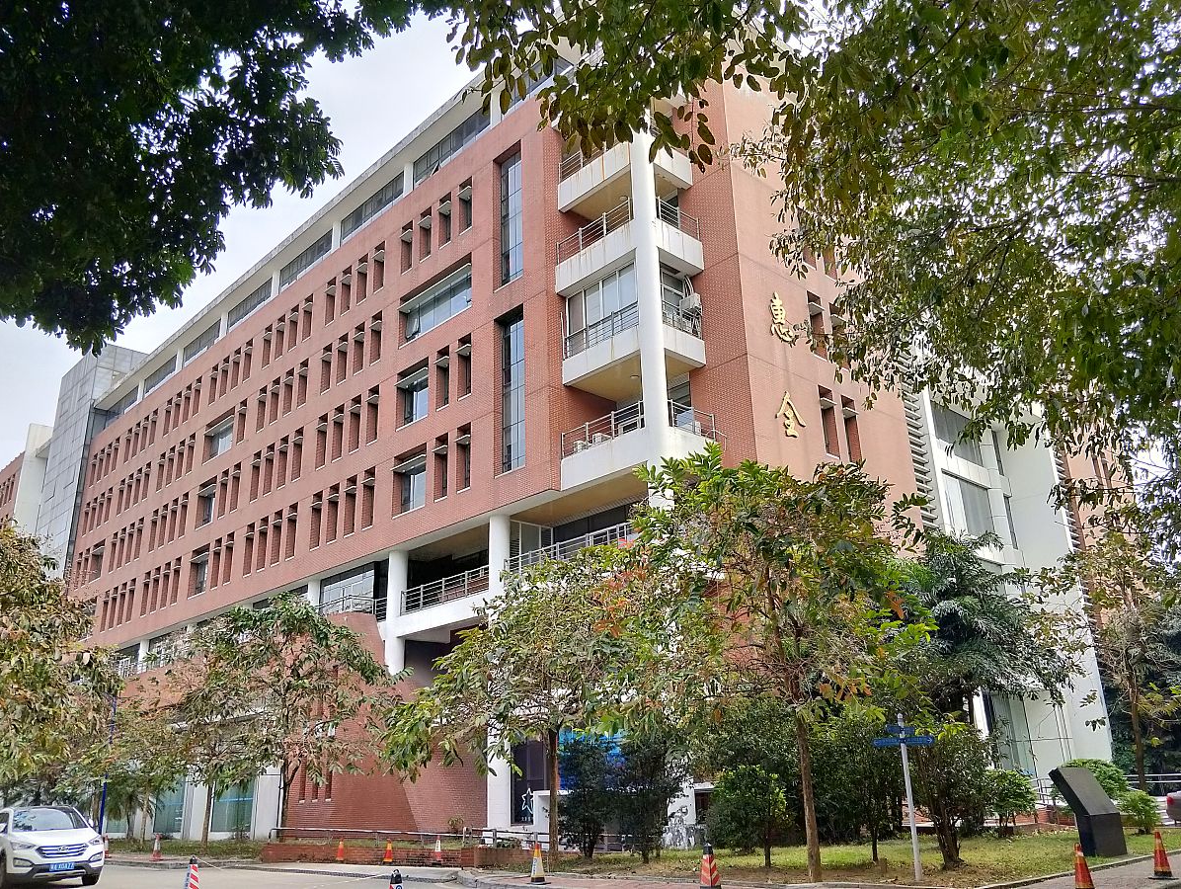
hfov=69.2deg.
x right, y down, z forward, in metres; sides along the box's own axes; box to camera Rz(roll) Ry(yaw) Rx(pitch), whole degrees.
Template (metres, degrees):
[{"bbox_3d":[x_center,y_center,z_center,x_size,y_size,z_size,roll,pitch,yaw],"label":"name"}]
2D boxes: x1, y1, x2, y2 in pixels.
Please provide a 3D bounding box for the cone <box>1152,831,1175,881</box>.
[{"bbox_3d":[9.423,6.769,14.079,0.400,0.700,0.400,-13,-23,28],"label":"cone"}]

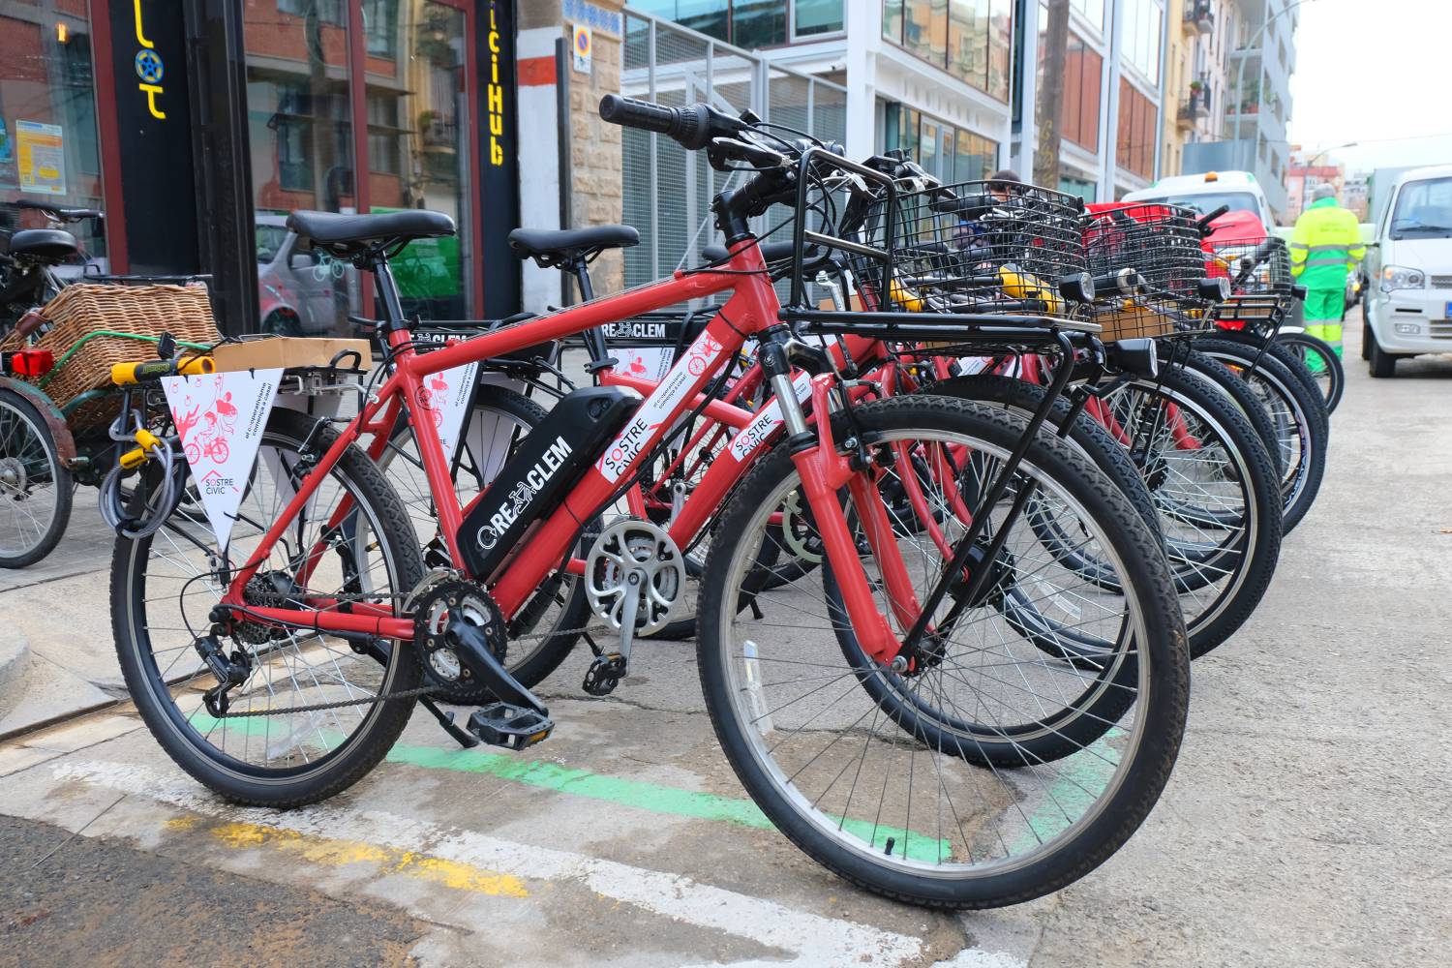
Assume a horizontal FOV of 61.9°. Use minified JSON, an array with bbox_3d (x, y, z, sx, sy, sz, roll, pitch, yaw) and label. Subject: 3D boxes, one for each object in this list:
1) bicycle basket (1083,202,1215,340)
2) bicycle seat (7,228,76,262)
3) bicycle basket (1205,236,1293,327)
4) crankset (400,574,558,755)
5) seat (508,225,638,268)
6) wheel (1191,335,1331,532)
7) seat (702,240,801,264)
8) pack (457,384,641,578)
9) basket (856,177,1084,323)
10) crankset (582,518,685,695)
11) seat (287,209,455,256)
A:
[{"bbox_3d":[0.797,-0.401,2.425,0.265,0.245,0.295,-6,0,35],"label":"bicycle basket"},{"bbox_3d":[-2.122,-0.735,3.750,0.250,0.100,0.190,5,10,31],"label":"bicycle seat"},{"bbox_3d":[1.678,-0.640,3.920,0.265,0.245,0.295,-5,1,33],"label":"bicycle basket"},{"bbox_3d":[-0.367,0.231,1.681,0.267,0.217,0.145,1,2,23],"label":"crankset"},{"bbox_3d":[-0.284,-0.458,2.369,0.270,0.080,0.168,4,2,26],"label":"seat"},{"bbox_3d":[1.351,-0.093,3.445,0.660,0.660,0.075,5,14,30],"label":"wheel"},{"bbox_3d":[0.078,-0.523,2.830,0.270,0.080,0.168,5,4,28],"label":"seat"},{"bbox_3d":[-0.251,-0.018,1.746,0.102,0.350,0.088,48,18,14],"label":"pack"},{"bbox_3d":[0.415,-0.342,2.000,0.265,0.245,0.300,-4,1,42],"label":"basket"},{"bbox_3d":[-0.189,0.221,2.198,0.210,0.304,0.145,1,1,26],"label":"crankset"},{"bbox_3d":[-0.527,-0.379,1.850,0.275,0.080,0.172,5,4,23],"label":"seat"}]

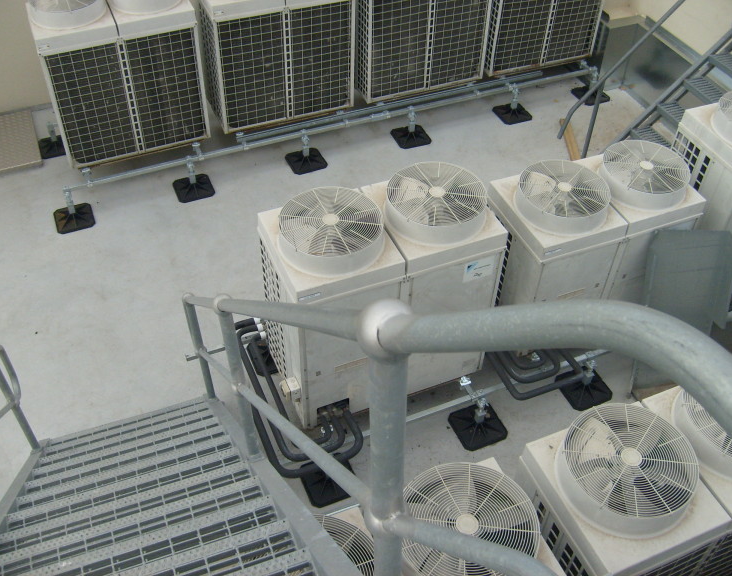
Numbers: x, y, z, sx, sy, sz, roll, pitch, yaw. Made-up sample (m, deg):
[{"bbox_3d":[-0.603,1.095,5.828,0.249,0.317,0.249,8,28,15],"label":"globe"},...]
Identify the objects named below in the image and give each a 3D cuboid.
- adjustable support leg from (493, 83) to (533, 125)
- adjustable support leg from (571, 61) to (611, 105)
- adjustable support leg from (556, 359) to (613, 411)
[{"bbox_3d":[1.543,-1.940,8.032,0.325,0.350,0.325,-17,49,-17],"label":"adjustable support leg"},{"bbox_3d":[2.461,-2.226,8.360,0.325,0.380,0.325,-17,49,-17],"label":"adjustable support leg"},{"bbox_3d":[1.600,0.612,5.571,0.334,0.355,0.334,-16,48,-16],"label":"adjustable support leg"}]

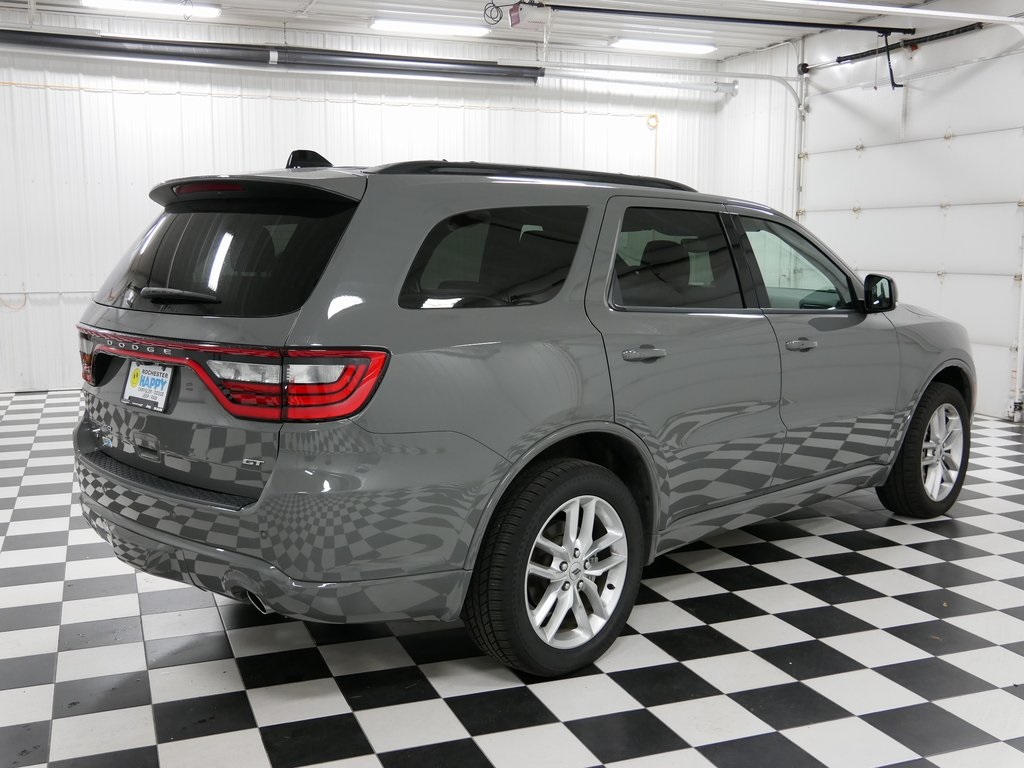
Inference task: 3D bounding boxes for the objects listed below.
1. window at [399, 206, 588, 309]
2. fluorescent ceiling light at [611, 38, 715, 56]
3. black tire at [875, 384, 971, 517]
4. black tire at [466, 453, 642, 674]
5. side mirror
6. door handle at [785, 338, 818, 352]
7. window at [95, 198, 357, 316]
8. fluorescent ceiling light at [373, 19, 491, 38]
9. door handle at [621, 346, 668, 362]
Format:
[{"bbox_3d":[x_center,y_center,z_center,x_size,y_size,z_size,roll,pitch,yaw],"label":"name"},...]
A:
[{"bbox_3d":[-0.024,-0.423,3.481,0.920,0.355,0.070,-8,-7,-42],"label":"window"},{"bbox_3d":[1.726,-3.865,12.195,1.250,0.090,0.270,-3,8,-21],"label":"fluorescent ceiling light"},{"bbox_3d":[2.303,0.365,5.956,0.262,0.765,0.770,7,11,44],"label":"black tire"},{"bbox_3d":[0.159,0.646,3.815,0.262,0.765,0.770,7,11,44],"label":"black tire"},{"bbox_3d":[1.727,-0.426,5.017,0.205,0.190,0.140,7,11,44],"label":"side mirror"},{"bbox_3d":[1.269,-0.168,4.655,0.060,0.045,0.235,7,11,44],"label":"door handle"},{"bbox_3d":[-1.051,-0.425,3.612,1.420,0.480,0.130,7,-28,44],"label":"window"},{"bbox_3d":[-0.861,-3.736,11.200,1.250,0.090,0.270,-3,8,-21],"label":"fluorescent ceiling light"},{"bbox_3d":[0.485,-0.104,3.866,0.060,0.045,0.235,7,11,44],"label":"door handle"}]

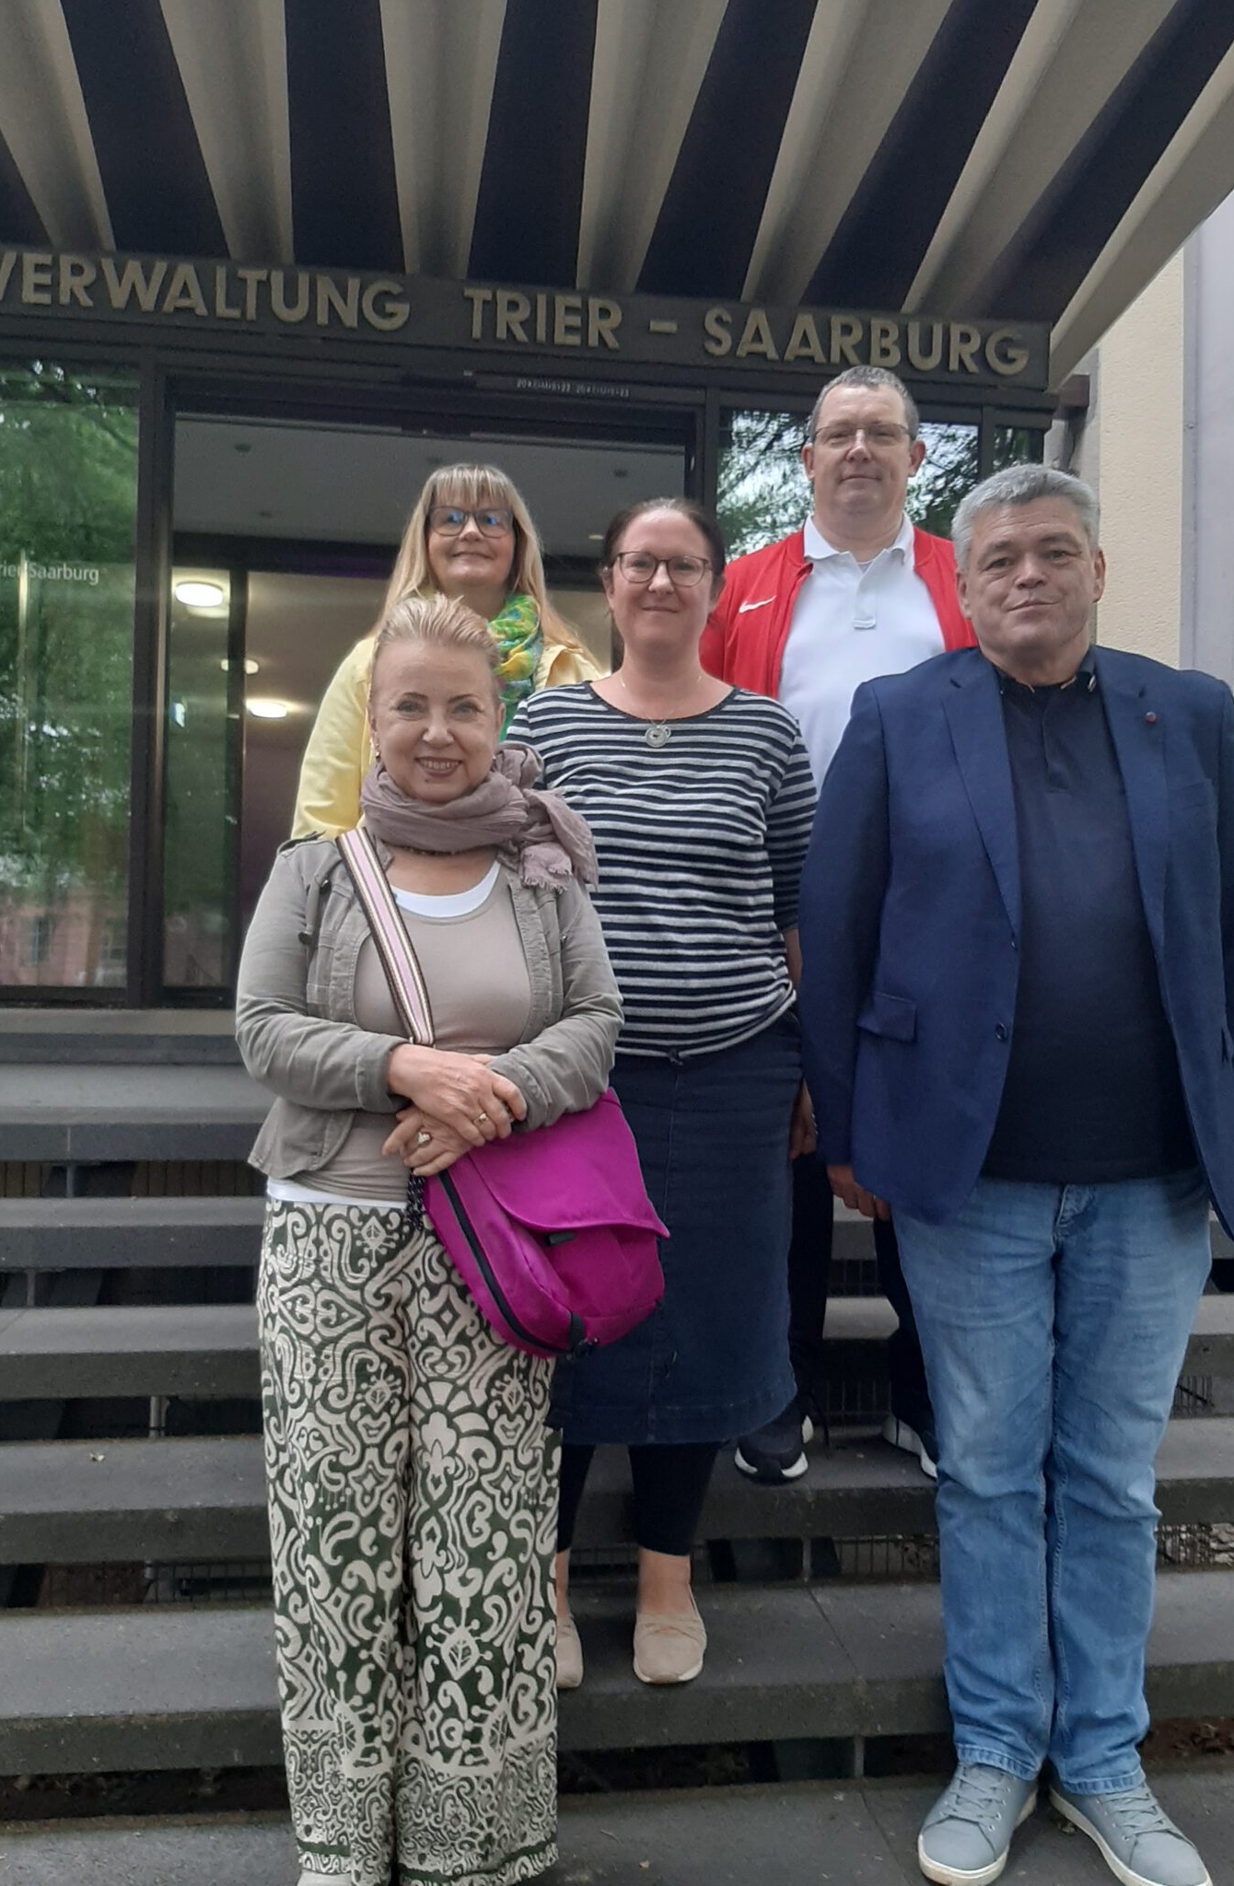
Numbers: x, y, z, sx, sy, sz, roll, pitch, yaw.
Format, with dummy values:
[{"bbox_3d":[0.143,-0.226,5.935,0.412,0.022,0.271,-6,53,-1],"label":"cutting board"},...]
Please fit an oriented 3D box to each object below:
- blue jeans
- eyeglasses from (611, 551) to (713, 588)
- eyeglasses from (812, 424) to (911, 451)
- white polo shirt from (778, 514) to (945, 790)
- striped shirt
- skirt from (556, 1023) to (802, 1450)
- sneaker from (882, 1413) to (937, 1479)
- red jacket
[{"bbox_3d":[0.556,0.660,1.910,0.420,0.890,0.300,1,0,6],"label":"blue jeans"},{"bbox_3d":[0.068,-0.524,2.110,0.138,0.047,0.140,3,0,1],"label":"eyeglasses"},{"bbox_3d":[0.404,-0.805,2.400,0.150,0.041,0.140,1,0,11],"label":"eyeglasses"},{"bbox_3d":[0.405,-0.355,2.460,0.520,0.720,0.290,1,0,6],"label":"white polo shirt"},{"bbox_3d":[0.060,-0.110,2.130,0.460,0.550,0.300,1,0,-2],"label":"striped shirt"},{"bbox_3d":[0.045,0.385,2.130,0.450,0.610,0.330,1,0,-3],"label":"skirt"},{"bbox_3d":[0.545,0.795,2.430,0.110,0.110,0.300,1,0,-20],"label":"sneaker"},{"bbox_3d":[0.405,-0.350,2.470,0.580,0.700,0.320,1,0,6],"label":"red jacket"}]

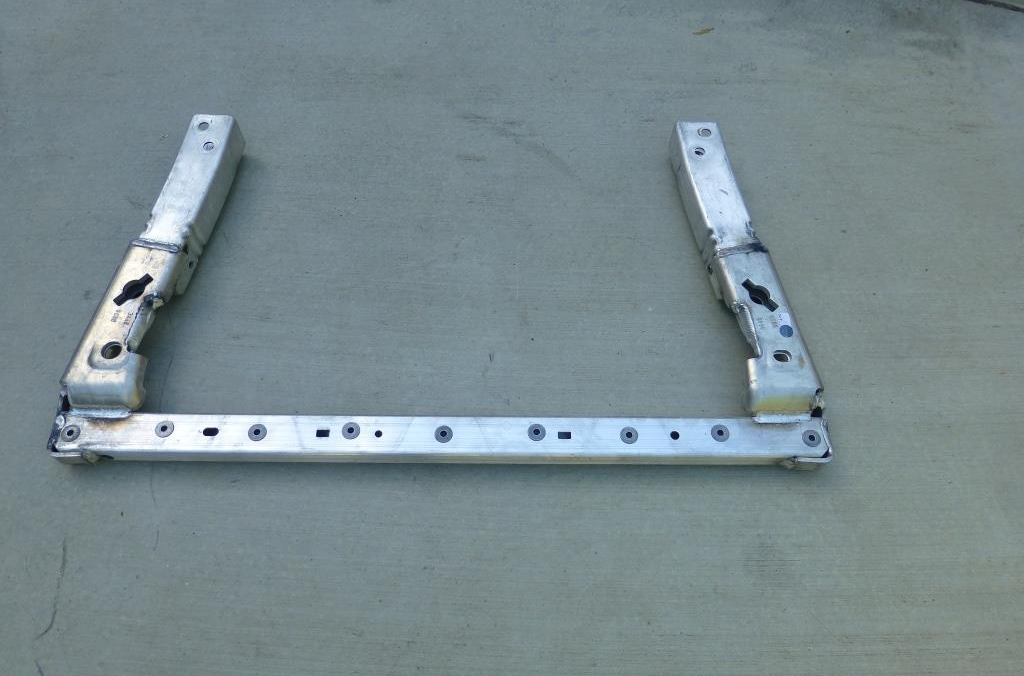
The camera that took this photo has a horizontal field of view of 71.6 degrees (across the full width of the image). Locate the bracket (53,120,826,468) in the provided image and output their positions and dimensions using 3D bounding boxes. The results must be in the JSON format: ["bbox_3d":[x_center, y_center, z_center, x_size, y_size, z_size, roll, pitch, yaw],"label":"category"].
[{"bbox_3d":[-0.081,-0.087,0.954,0.920,0.074,0.514,0,62,0],"label":"bracket"}]

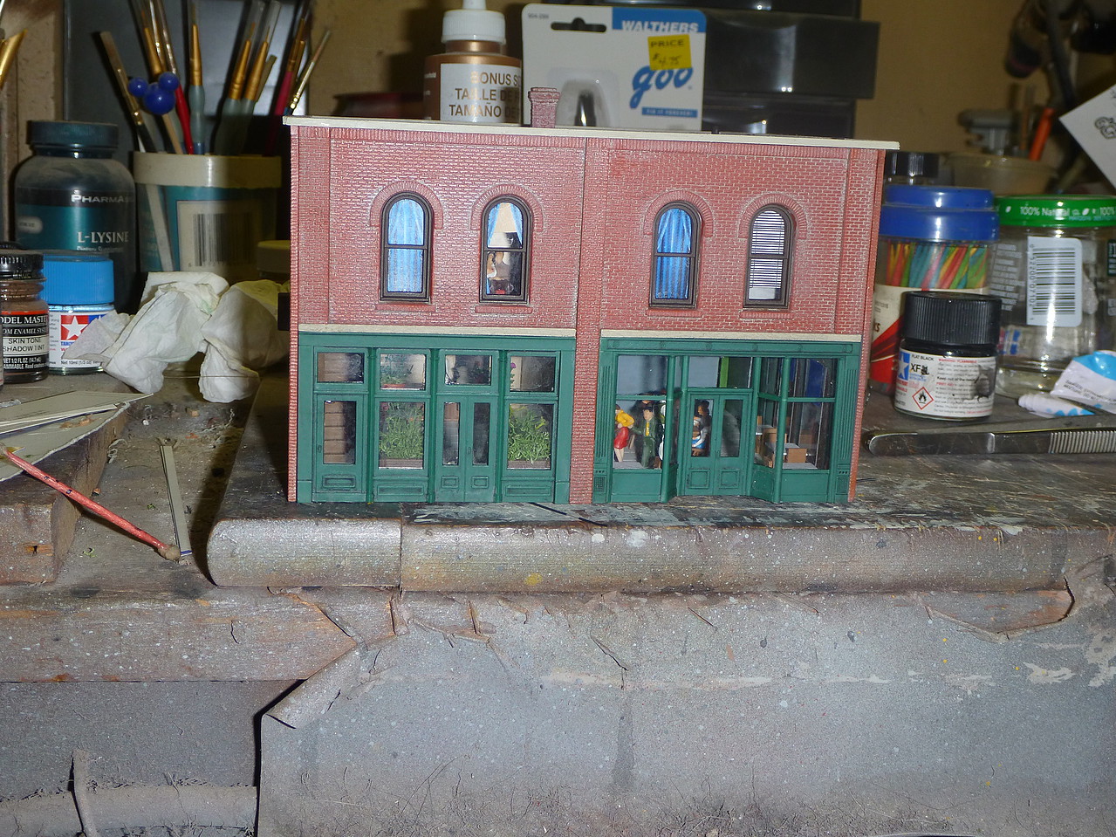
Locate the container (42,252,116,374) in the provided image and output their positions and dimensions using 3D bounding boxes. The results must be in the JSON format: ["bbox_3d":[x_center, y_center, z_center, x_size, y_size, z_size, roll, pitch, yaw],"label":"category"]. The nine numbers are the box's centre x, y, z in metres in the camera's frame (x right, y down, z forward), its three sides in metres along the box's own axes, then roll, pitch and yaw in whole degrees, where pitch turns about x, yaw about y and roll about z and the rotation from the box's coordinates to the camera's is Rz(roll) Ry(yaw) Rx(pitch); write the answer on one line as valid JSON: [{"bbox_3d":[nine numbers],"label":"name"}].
[{"bbox_3d":[-0.181,-0.040,0.523,0.034,0.042,0.034,-8,15,-43],"label":"container"}]

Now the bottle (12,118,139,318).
[{"bbox_3d":[-0.230,-0.095,0.678,0.053,0.089,0.053,8,12,26],"label":"bottle"}]

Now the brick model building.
[{"bbox_3d":[0.001,-0.038,0.393,0.150,0.102,0.097,1,11,-9],"label":"brick model building"}]

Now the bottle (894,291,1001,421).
[{"bbox_3d":[0.138,-0.023,0.502,0.034,0.042,0.034,1,11,-5],"label":"bottle"}]

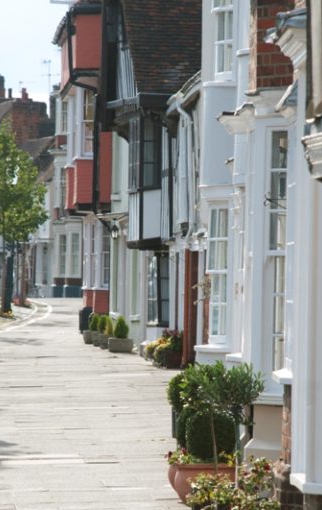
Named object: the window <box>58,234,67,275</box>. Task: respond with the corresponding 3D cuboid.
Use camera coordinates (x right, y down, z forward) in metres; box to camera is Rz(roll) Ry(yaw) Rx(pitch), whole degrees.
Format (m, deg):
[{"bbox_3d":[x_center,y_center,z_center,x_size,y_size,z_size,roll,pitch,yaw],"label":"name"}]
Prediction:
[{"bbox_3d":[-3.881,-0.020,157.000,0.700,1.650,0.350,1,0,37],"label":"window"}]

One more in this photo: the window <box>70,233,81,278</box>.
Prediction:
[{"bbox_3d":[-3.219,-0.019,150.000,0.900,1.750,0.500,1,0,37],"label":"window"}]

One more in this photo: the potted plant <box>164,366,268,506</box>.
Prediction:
[{"bbox_3d":[0.405,1.319,29.600,0.740,1.050,0.680,1,0,0],"label":"potted plant"}]

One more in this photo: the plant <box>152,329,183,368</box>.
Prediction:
[{"bbox_3d":[0.109,1.450,61.800,0.480,0.620,0.480,1,0,0],"label":"plant"}]

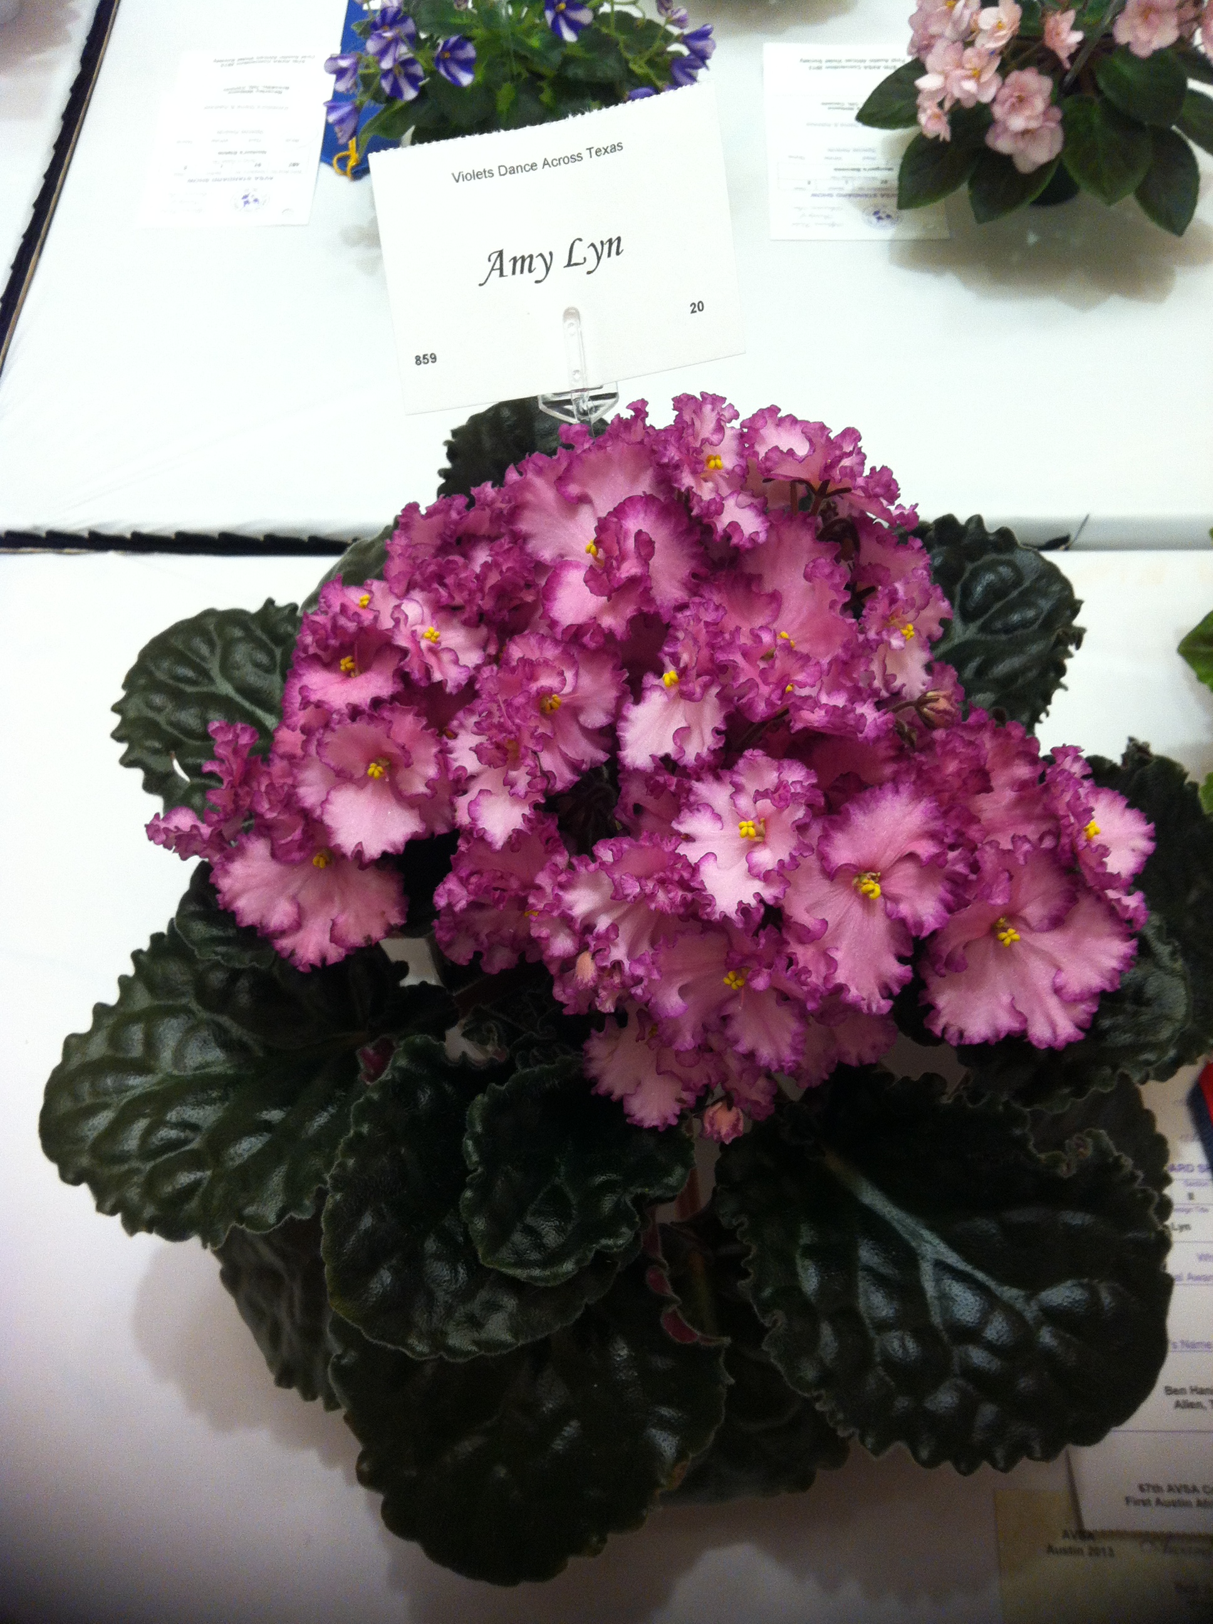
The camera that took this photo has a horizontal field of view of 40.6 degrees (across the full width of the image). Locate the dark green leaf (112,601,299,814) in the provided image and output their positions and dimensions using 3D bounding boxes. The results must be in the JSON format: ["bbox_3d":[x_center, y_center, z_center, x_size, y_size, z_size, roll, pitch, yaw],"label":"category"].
[{"bbox_3d":[-0.108,-0.027,0.471,0.072,0.028,0.077,18,69,21],"label":"dark green leaf"}]

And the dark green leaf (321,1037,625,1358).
[{"bbox_3d":[-0.028,0.091,0.378,0.071,0.030,0.074,23,77,10],"label":"dark green leaf"}]

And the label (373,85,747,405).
[{"bbox_3d":[-0.015,-0.164,0.478,0.103,0.008,0.077,-7,90,10],"label":"label"}]

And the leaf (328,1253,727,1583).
[{"bbox_3d":[-0.021,0.140,0.393,0.097,0.030,0.081,15,82,4],"label":"leaf"}]

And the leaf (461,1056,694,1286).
[{"bbox_3d":[-0.008,0.081,0.360,0.050,0.025,0.047,16,72,8],"label":"leaf"}]

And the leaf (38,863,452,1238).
[{"bbox_3d":[-0.090,0.060,0.414,0.109,0.030,0.095,-17,61,6],"label":"leaf"}]

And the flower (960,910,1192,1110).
[{"bbox_3d":[0.110,0.048,0.392,0.060,0.028,0.049,4,63,-10],"label":"flower"}]

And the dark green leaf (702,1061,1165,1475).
[{"bbox_3d":[0.078,0.101,0.382,0.106,0.028,0.108,-40,81,-20],"label":"dark green leaf"}]

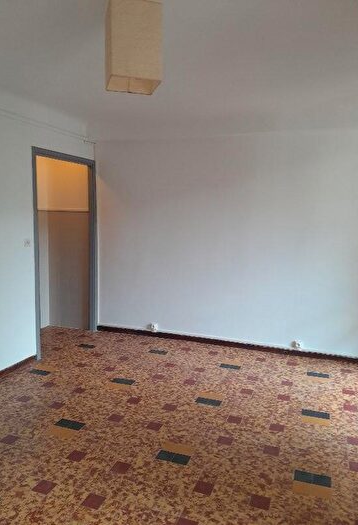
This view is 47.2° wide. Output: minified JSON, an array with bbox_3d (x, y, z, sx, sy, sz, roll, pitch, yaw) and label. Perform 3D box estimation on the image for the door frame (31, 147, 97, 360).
[{"bbox_3d":[-1.256,-0.118,4.526,0.111,2.085,1.139,4,7,19],"label":"door frame"}]

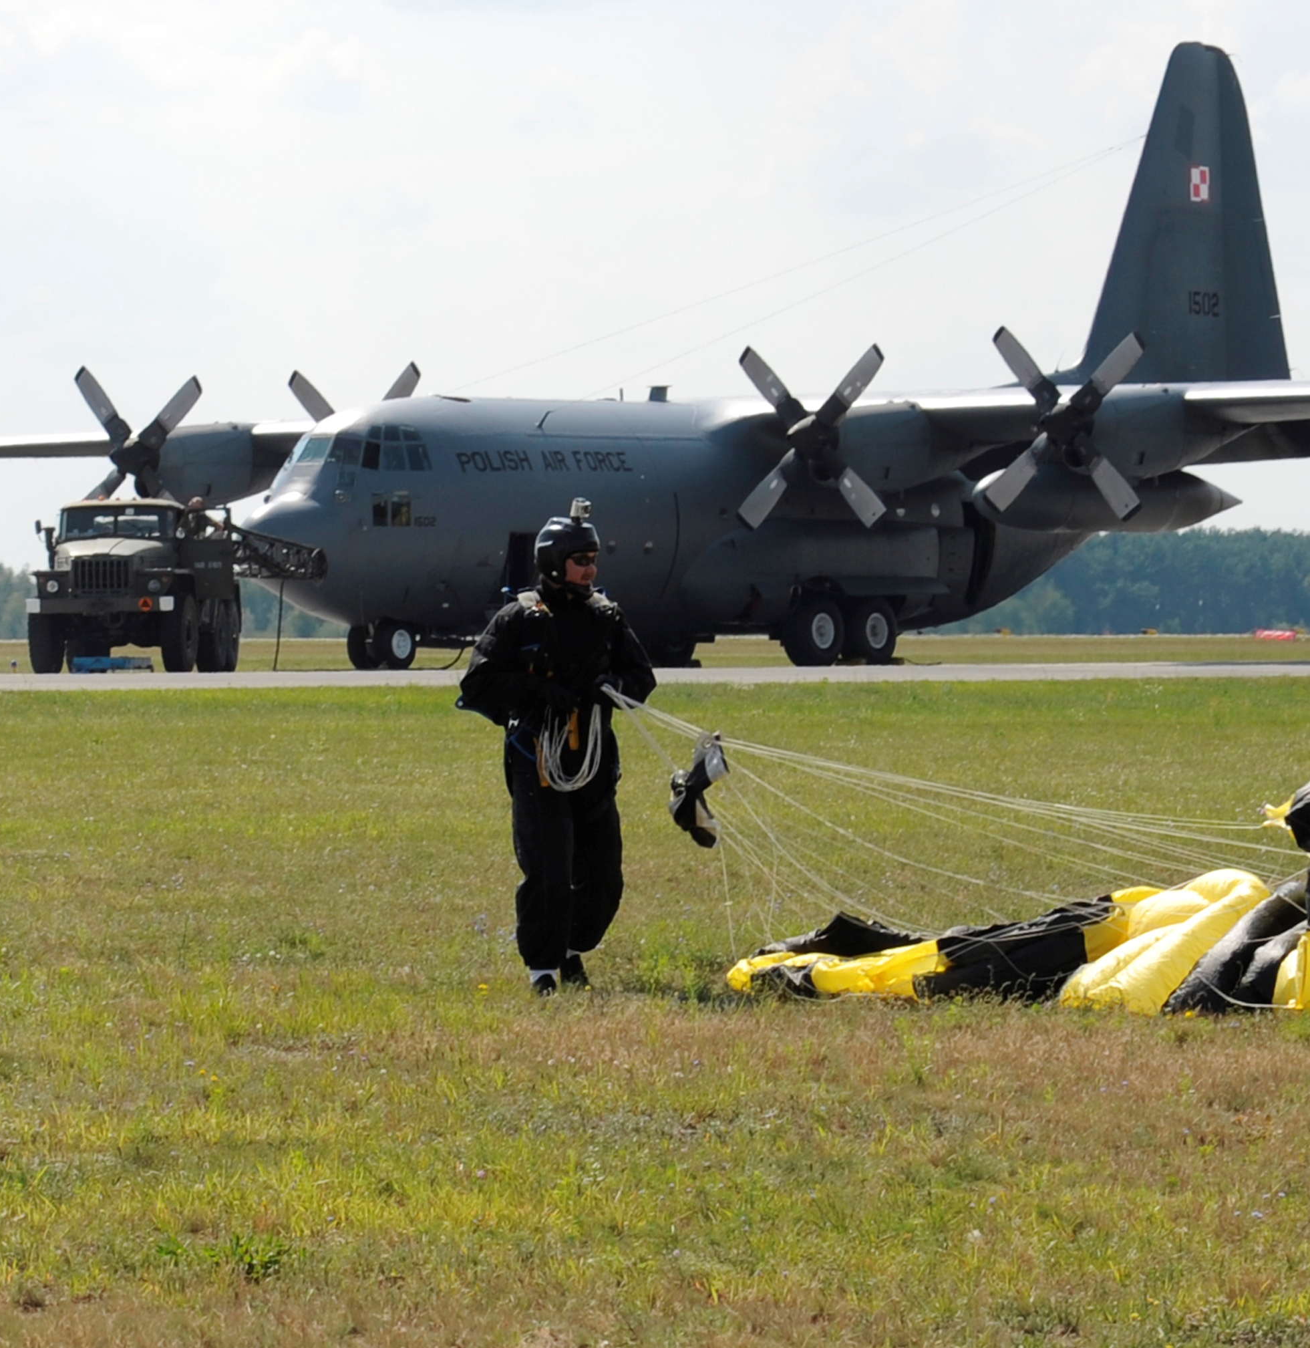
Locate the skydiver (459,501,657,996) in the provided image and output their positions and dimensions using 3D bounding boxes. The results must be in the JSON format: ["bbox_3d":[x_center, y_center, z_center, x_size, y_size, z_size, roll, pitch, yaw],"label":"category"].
[{"bbox_3d":[-0.365,0.280,15.000,0.690,1.880,0.530,0,1,-18],"label":"skydiver"}]

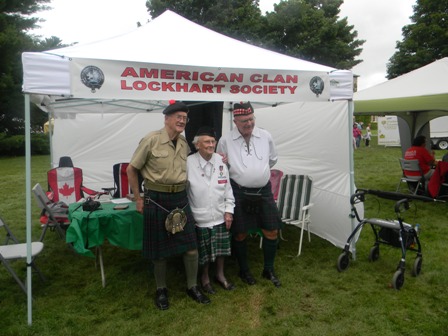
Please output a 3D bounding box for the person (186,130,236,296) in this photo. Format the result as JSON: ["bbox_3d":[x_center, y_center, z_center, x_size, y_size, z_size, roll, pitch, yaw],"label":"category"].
[{"bbox_3d":[-0.136,0.387,3.360,0.460,1.500,0.360,-3,7,-18],"label":"person"}]

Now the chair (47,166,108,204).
[{"bbox_3d":[-2.125,0.422,5.139,0.850,1.060,0.650,-4,8,-30],"label":"chair"}]

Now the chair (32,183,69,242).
[{"bbox_3d":[-2.064,0.631,4.373,0.520,0.820,0.460,-3,7,-22],"label":"chair"}]

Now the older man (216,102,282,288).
[{"bbox_3d":[0.247,0.256,3.460,0.610,1.730,0.460,-1,7,-7],"label":"older man"}]

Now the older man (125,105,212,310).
[{"bbox_3d":[-0.496,0.300,3.144,0.700,1.730,0.460,-3,7,-22],"label":"older man"}]

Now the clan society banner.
[{"bbox_3d":[-0.037,-0.756,3.235,2.440,0.300,0.030,-3,7,-24],"label":"clan society banner"}]

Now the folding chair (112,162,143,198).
[{"bbox_3d":[-1.455,0.419,5.494,0.830,0.970,0.650,-2,7,-10],"label":"folding chair"}]

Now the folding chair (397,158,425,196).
[{"bbox_3d":[3.946,0.224,7.454,0.520,0.800,0.460,-6,9,-42],"label":"folding chair"}]

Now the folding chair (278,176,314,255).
[{"bbox_3d":[0.796,0.573,4.450,0.560,0.860,0.620,4,8,37],"label":"folding chair"}]

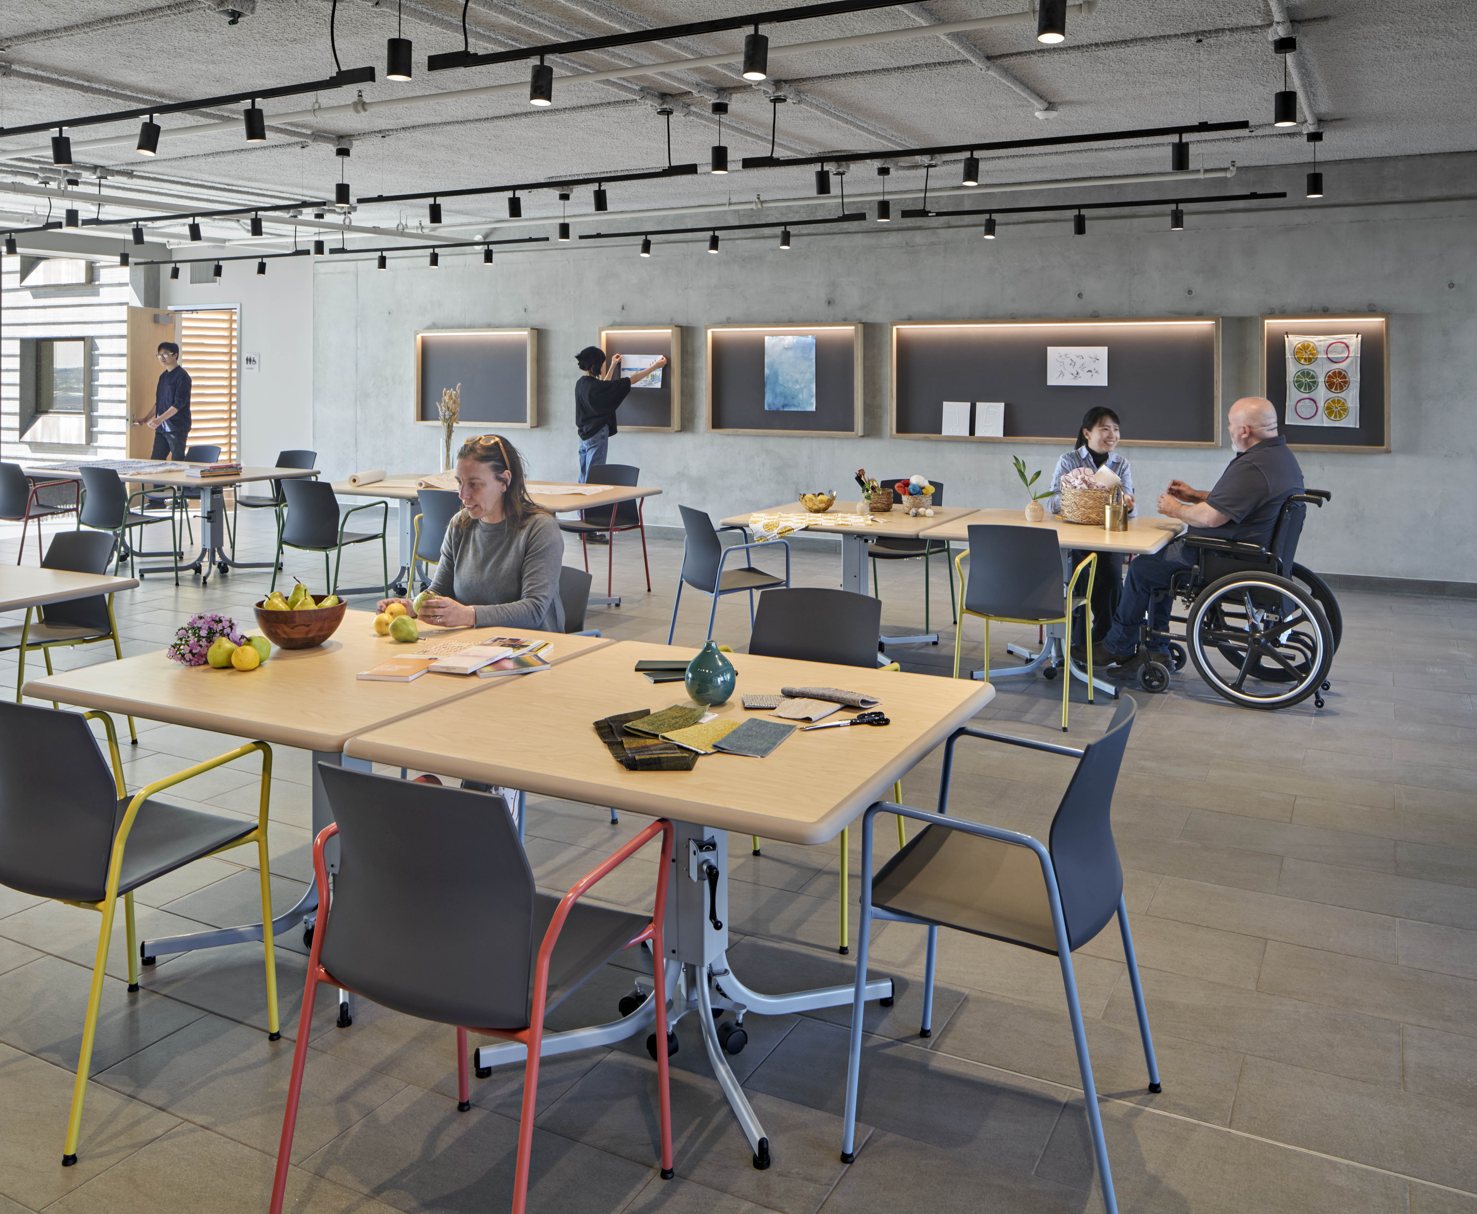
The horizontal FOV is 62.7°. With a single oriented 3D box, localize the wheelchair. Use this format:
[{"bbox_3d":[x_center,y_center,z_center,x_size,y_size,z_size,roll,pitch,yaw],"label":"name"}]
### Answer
[{"bbox_3d":[2.310,-0.078,5.650,0.960,0.930,0.640,5,11,27],"label":"wheelchair"}]

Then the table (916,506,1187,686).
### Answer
[{"bbox_3d":[1.579,-0.028,5.974,1.056,0.733,1.056,5,10,26],"label":"table"}]

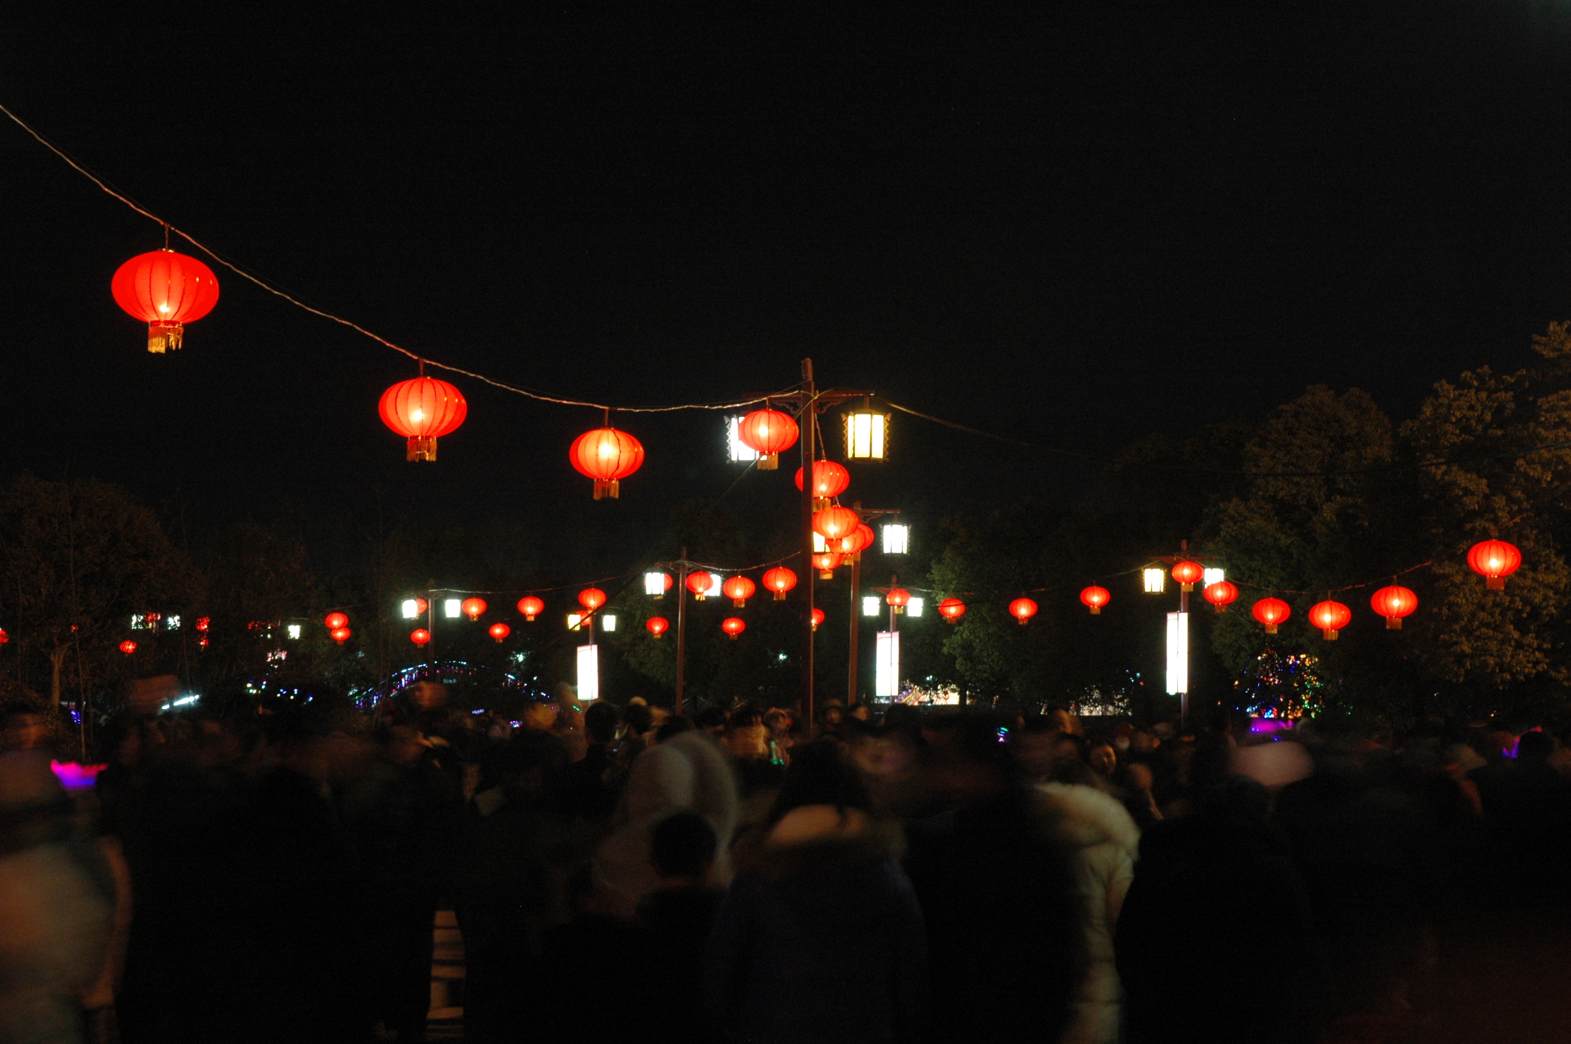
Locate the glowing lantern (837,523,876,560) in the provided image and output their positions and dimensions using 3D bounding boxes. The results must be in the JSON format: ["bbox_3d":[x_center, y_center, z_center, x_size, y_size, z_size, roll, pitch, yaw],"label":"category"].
[{"bbox_3d":[1.168,0.315,56.292,0.640,0.614,0.640,0,-3,0],"label":"glowing lantern"}]

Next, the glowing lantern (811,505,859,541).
[{"bbox_3d":[0.589,0.065,39.990,0.560,0.526,0.560,0,-4,0],"label":"glowing lantern"}]

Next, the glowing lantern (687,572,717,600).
[{"bbox_3d":[-1.951,1.459,77.771,0.640,0.614,0.640,0,-3,0],"label":"glowing lantern"}]

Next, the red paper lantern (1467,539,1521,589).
[{"bbox_3d":[8.443,0.511,40.484,0.640,0.614,0.640,0,-3,0],"label":"red paper lantern"}]

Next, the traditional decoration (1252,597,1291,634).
[{"bbox_3d":[7.274,1.407,50.870,0.560,0.526,0.560,0,-4,0],"label":"traditional decoration"}]

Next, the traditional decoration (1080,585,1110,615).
[{"bbox_3d":[5.863,1.487,64.380,0.560,0.526,0.560,0,-4,0],"label":"traditional decoration"}]

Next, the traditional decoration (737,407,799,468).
[{"bbox_3d":[-0.173,-0.880,36.040,0.640,0.614,0.640,0,-3,0],"label":"traditional decoration"}]

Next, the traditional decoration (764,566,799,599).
[{"bbox_3d":[-0.095,1.142,62.657,0.640,0.614,0.640,0,-3,0],"label":"traditional decoration"}]

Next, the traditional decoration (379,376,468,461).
[{"bbox_3d":[-2.293,-0.649,21.550,0.560,0.526,0.560,0,-4,0],"label":"traditional decoration"}]

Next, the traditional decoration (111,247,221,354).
[{"bbox_3d":[-3.700,-1.322,20.311,0.640,0.614,0.640,0,-3,0],"label":"traditional decoration"}]

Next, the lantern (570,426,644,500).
[{"bbox_3d":[-1.340,-0.446,25.600,0.560,0.526,0.560,0,-4,0],"label":"lantern"}]

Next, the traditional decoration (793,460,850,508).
[{"bbox_3d":[0.386,-0.368,34.870,0.560,0.526,0.560,0,-4,0],"label":"traditional decoration"}]

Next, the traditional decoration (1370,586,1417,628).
[{"bbox_3d":[8.357,1.174,46.663,0.640,0.614,0.640,0,-3,0],"label":"traditional decoration"}]

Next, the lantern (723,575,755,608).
[{"bbox_3d":[-0.916,1.382,67.166,0.640,0.614,0.640,0,-3,0],"label":"lantern"}]

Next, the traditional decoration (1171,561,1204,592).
[{"bbox_3d":[7.136,0.969,60.370,0.560,0.526,0.560,0,-4,0],"label":"traditional decoration"}]

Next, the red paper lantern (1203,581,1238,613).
[{"bbox_3d":[7.251,1.252,56.630,0.560,0.526,0.560,0,-4,0],"label":"red paper lantern"}]

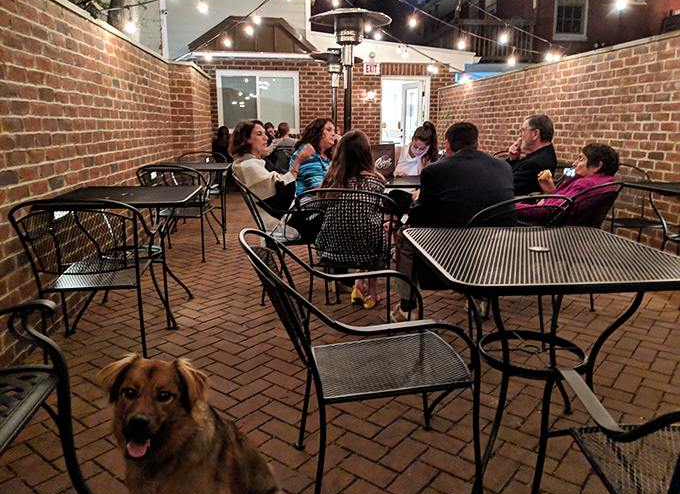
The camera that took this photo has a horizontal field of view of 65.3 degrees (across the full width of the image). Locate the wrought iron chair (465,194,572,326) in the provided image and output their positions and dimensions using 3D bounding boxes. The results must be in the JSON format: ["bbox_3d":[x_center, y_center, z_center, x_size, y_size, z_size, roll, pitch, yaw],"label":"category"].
[{"bbox_3d":[0.777,0.116,2.718,0.590,0.860,0.680,-6,14,-23],"label":"wrought iron chair"}]

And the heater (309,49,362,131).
[{"bbox_3d":[-0.047,-1.809,8.049,0.790,2.260,0.790,0,13,0],"label":"heater"}]

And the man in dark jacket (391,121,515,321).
[{"bbox_3d":[0.630,-0.123,3.041,0.600,1.190,0.820,-4,14,-18],"label":"man in dark jacket"}]

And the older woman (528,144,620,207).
[{"bbox_3d":[1.242,-0.104,3.235,0.760,1.060,0.520,12,18,44],"label":"older woman"}]

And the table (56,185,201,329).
[{"bbox_3d":[-1.266,0.052,3.246,0.790,0.750,0.800,-1,13,-6],"label":"table"}]

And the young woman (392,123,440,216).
[{"bbox_3d":[0.637,-0.464,4.513,0.500,1.200,0.720,-1,13,-4],"label":"young woman"}]

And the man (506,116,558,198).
[{"bbox_3d":[1.215,-0.354,3.966,0.800,1.230,0.540,3,13,13],"label":"man"}]

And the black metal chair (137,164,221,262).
[{"bbox_3d":[-1.397,-0.331,4.722,0.580,0.840,0.630,1,13,5],"label":"black metal chair"}]

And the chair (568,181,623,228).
[{"bbox_3d":[1.313,0.014,3.233,0.580,0.840,0.630,-11,17,-41],"label":"chair"}]

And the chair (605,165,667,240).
[{"bbox_3d":[2.238,-0.213,4.165,0.590,0.860,0.680,-1,13,-3],"label":"chair"}]

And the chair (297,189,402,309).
[{"bbox_3d":[0.085,0.058,2.978,0.590,0.860,0.680,3,13,15],"label":"chair"}]

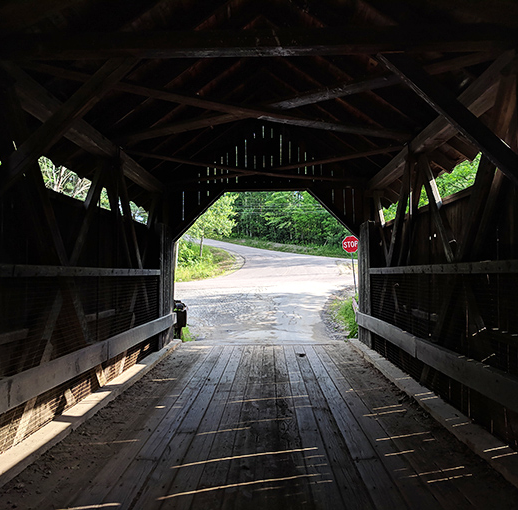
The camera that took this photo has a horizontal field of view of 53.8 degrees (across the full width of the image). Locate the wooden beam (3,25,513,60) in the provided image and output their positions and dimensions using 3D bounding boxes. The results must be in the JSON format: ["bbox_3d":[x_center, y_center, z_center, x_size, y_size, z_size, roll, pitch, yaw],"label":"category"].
[{"bbox_3d":[0.019,-1.873,4.517,4.750,0.158,0.168,-1,-2,1],"label":"wooden beam"}]

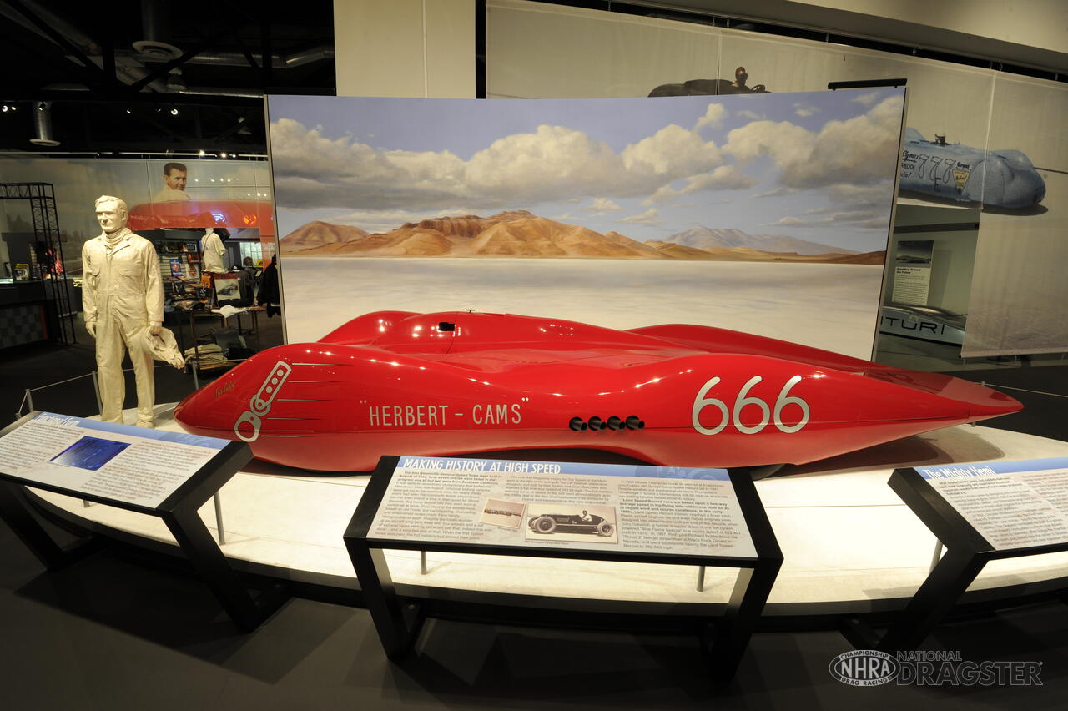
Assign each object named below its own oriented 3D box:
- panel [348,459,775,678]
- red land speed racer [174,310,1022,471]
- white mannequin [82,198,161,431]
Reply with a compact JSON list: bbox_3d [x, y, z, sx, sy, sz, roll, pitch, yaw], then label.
[{"bbox_3d":[0.081,0.751,1.591,1.246,0.763,0.440,1,11,4],"label":"panel"},{"bbox_3d":[0.450,0.168,3.624,5.850,0.950,1.820,0,11,2],"label":"red land speed racer"},{"bbox_3d":[-3.391,-0.313,3.853,0.580,1.810,0.360,-3,11,-14],"label":"white mannequin"}]

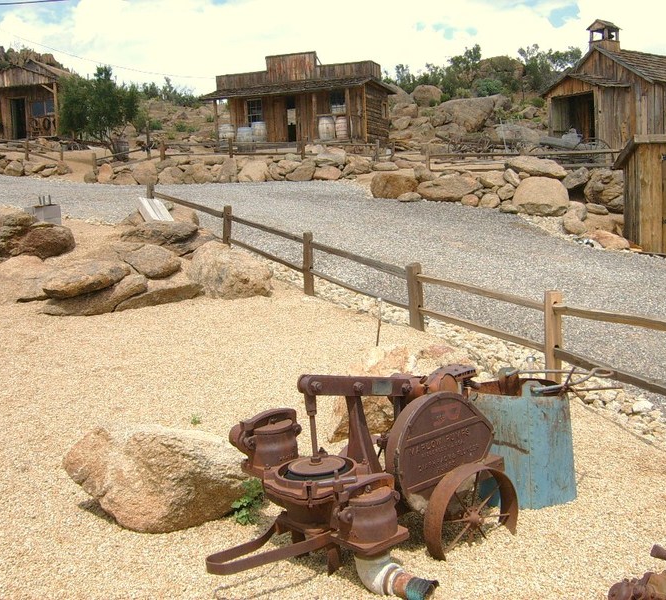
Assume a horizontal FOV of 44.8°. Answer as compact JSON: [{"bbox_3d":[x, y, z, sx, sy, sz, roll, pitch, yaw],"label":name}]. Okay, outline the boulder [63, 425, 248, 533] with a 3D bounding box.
[{"bbox_3d":[-1.143,1.163,5.300,1.180,0.500,0.750,-2,9,0],"label":"boulder"}]

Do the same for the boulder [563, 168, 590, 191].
[{"bbox_3d":[5.629,-2.797,18.700,0.589,0.520,0.550,-1,6,17],"label":"boulder"}]

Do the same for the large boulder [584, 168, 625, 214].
[{"bbox_3d":[5.328,-2.125,15.700,0.950,0.820,0.800,0,7,19],"label":"large boulder"}]

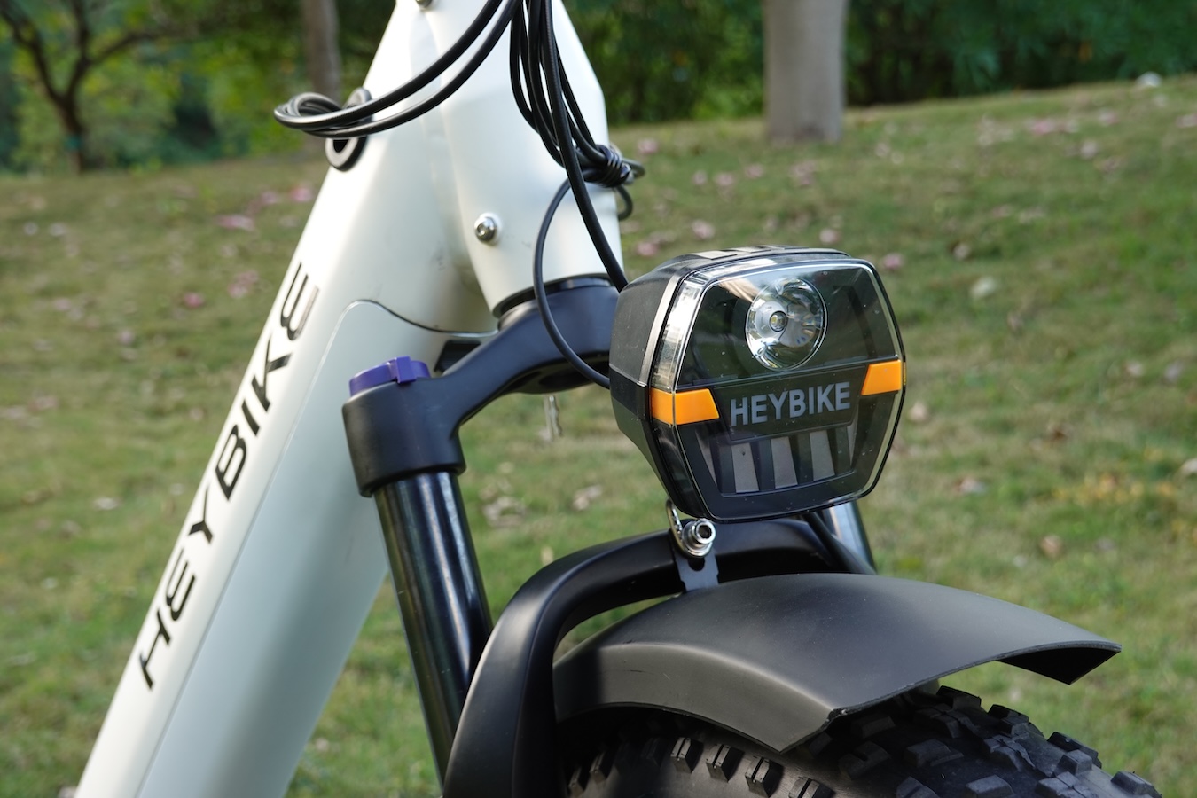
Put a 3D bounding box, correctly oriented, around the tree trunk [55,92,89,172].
[{"bbox_3d":[-4.120,-2.096,12.500,0.250,0.640,0.220,0,8,0],"label":"tree trunk"}]

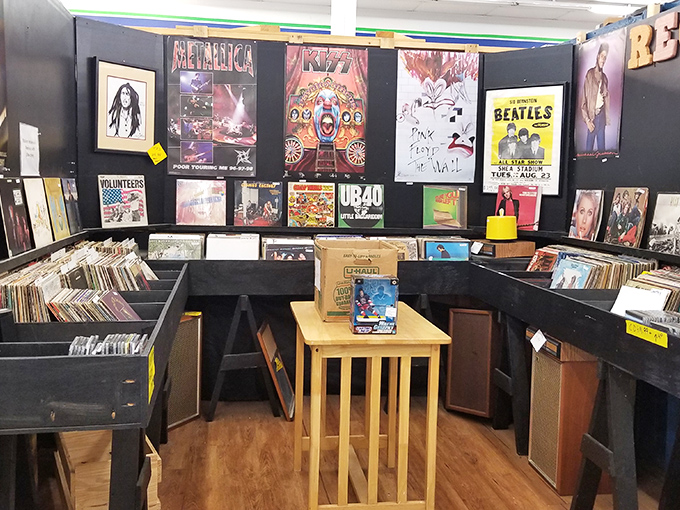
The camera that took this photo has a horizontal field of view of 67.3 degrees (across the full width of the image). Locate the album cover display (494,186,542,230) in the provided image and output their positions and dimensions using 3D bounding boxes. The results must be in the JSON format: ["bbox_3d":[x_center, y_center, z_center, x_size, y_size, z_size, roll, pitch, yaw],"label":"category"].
[{"bbox_3d":[1.234,-0.318,3.530,0.315,0.315,0.012,6,-1,40],"label":"album cover display"}]

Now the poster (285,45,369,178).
[{"bbox_3d":[-0.092,-0.943,3.424,0.550,0.870,0.010,0,6,-7],"label":"poster"}]

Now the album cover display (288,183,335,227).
[{"bbox_3d":[-0.188,-0.335,3.447,0.315,0.313,0.010,0,-3,-7],"label":"album cover display"}]

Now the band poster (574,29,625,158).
[{"bbox_3d":[1.563,-0.944,3.070,0.010,0.690,0.390,-1,6,-12],"label":"band poster"}]

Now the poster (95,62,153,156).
[{"bbox_3d":[-1.300,-0.877,3.106,0.025,0.528,0.365,7,8,44],"label":"poster"}]

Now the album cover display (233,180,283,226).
[{"bbox_3d":[-0.546,-0.338,3.420,0.315,0.315,0.012,1,-4,-7],"label":"album cover display"}]

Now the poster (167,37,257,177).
[{"bbox_3d":[-0.830,-0.954,3.335,0.570,0.873,0.010,0,6,-7],"label":"poster"}]

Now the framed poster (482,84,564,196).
[{"bbox_3d":[1.214,-0.751,3.404,0.500,0.710,0.025,5,7,32],"label":"framed poster"}]

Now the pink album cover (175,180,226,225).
[{"bbox_3d":[-0.914,-0.340,3.370,0.315,0.315,0.012,1,-4,-7],"label":"pink album cover"}]

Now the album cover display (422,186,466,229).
[{"bbox_3d":[0.740,-0.330,3.580,0.315,0.315,0.012,1,-4,-7],"label":"album cover display"}]

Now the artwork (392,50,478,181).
[{"bbox_3d":[0.678,-0.965,3.570,0.580,0.900,0.010,1,4,-7],"label":"artwork"}]

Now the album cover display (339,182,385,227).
[{"bbox_3d":[0.148,-0.329,3.505,0.315,0.315,0.012,1,-4,-7],"label":"album cover display"}]

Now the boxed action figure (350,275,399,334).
[{"bbox_3d":[0.145,0.210,2.145,0.181,0.230,0.072,0,6,-6],"label":"boxed action figure"}]

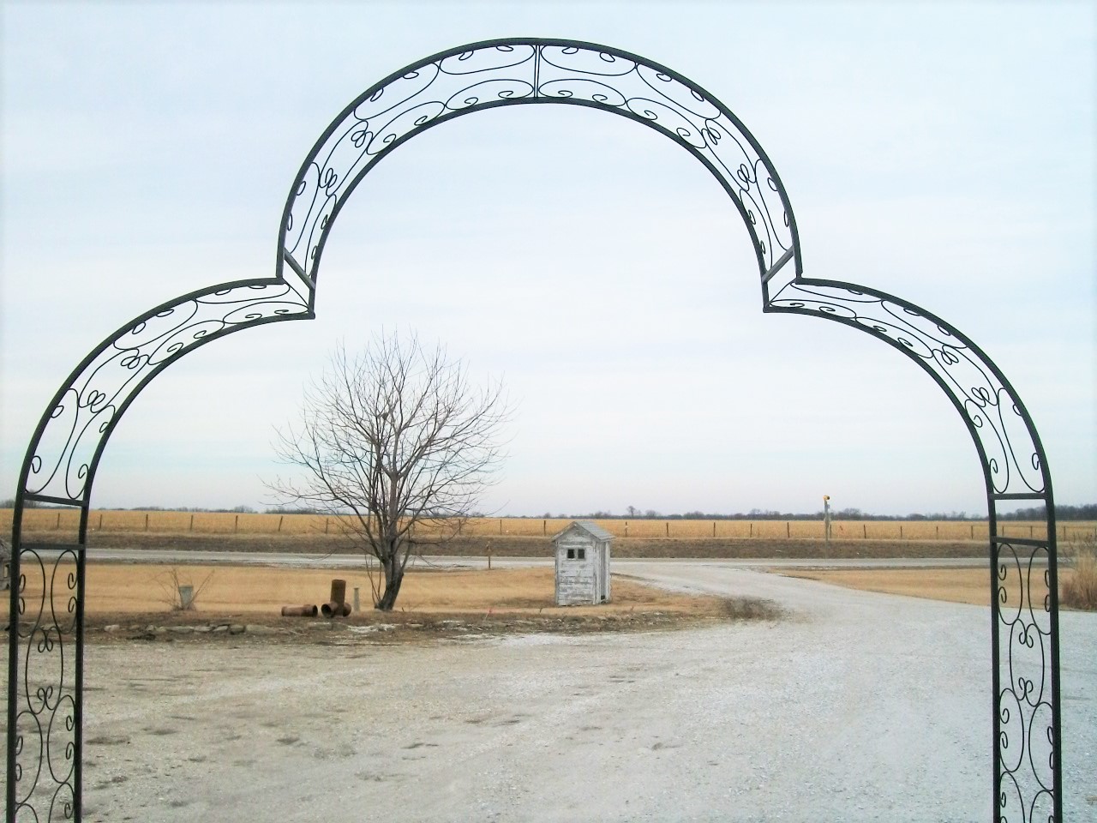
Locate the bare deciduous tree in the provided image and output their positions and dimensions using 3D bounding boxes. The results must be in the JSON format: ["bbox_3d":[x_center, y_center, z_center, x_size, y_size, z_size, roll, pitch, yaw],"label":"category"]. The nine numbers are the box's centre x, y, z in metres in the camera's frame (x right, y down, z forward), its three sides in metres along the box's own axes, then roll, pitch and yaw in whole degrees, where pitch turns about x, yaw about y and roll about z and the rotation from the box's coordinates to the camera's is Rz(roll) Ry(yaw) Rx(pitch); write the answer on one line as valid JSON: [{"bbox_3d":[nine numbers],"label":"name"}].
[{"bbox_3d":[-3.745,1.400,27.249,5.700,6.600,5.500,0,-5,0],"label":"bare deciduous tree"}]

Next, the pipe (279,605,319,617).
[{"bbox_3d":[-5.452,4.370,25.099,0.770,0.270,0.270,-1,-5,12],"label":"pipe"}]

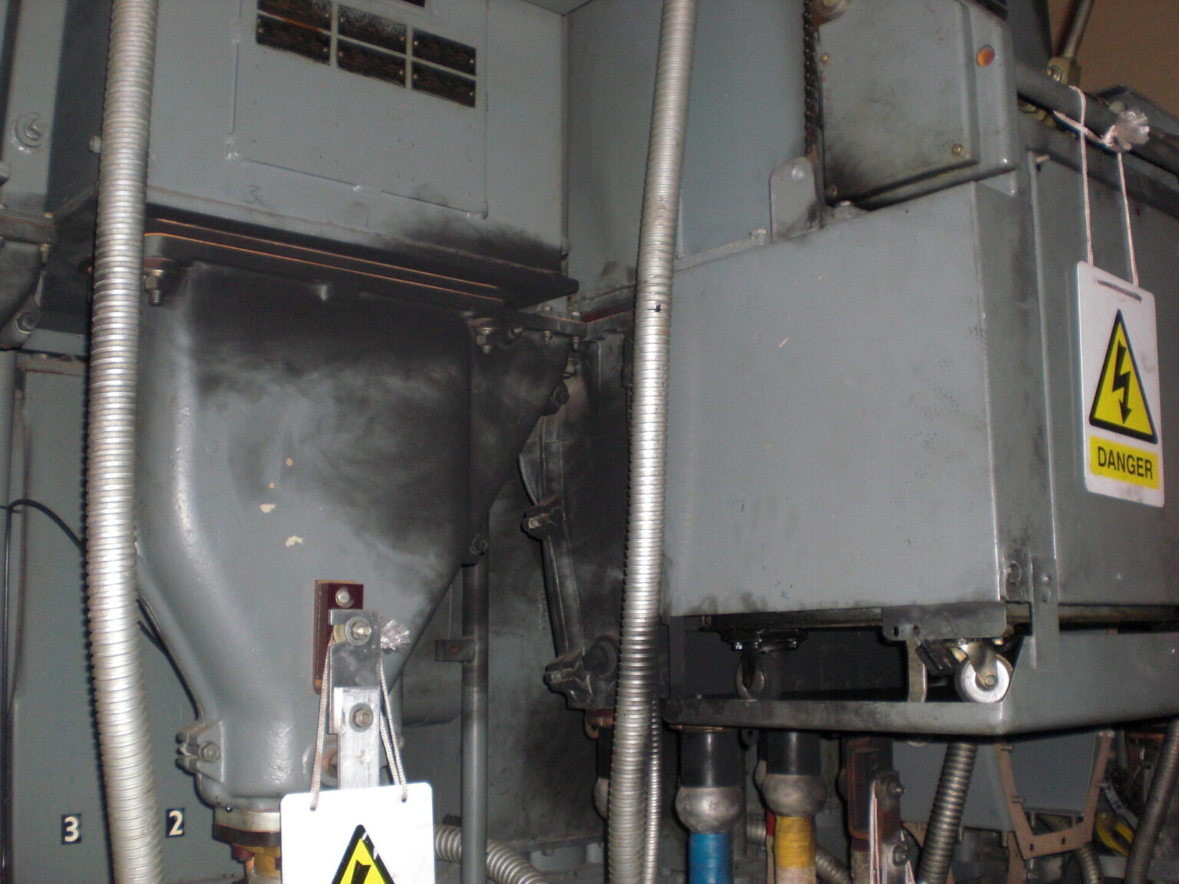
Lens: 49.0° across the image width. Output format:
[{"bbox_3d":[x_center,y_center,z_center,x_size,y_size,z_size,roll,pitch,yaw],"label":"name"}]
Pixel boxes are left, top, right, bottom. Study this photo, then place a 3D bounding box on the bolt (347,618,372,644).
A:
[{"bbox_3d":[-0.199,0.166,1.136,0.025,0.025,0.021,8,-13,-42],"label":"bolt"}]

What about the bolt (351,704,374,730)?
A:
[{"bbox_3d":[-0.194,0.238,1.116,0.025,0.025,0.015,8,-13,-42],"label":"bolt"}]

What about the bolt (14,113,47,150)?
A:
[{"bbox_3d":[-0.456,-0.255,1.058,0.031,0.031,0.011,8,-13,-42],"label":"bolt"}]

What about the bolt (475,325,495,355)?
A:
[{"bbox_3d":[-0.110,-0.108,1.360,0.022,0.030,0.022,8,-13,-42],"label":"bolt"}]

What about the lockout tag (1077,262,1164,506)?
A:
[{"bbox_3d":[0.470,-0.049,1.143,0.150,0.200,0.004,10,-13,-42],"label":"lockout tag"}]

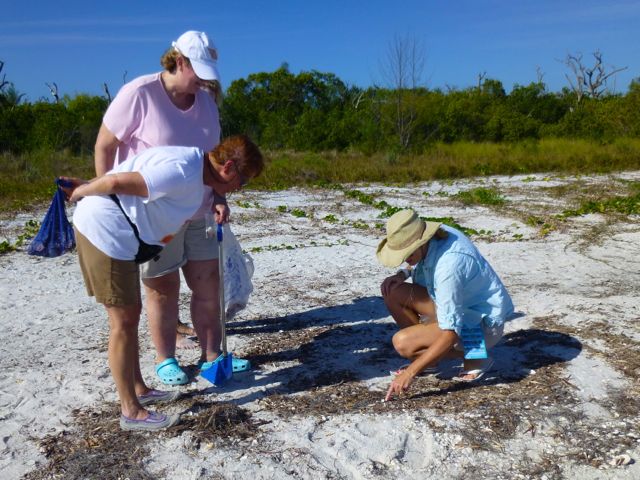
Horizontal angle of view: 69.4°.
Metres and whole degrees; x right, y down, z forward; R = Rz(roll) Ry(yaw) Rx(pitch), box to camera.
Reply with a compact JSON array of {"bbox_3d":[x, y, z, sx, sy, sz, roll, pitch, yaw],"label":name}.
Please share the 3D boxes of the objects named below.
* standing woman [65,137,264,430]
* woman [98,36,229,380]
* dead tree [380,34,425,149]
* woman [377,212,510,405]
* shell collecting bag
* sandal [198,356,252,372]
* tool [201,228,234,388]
[{"bbox_3d":[-0.620,0.187,1.981,0.760,1.220,0.500,-2,15,-7],"label":"standing woman"},{"bbox_3d":[-0.665,-0.075,2.192,0.430,1.620,0.540,12,19,38],"label":"woman"},{"bbox_3d":[3.130,-5.370,17.202,1.650,4.300,1.500,0,15,0],"label":"dead tree"},{"bbox_3d":[0.635,0.250,2.411,0.690,0.880,0.560,-6,16,-21],"label":"woman"},{"bbox_3d":[-1.100,-0.101,1.916,0.190,0.310,0.140,-8,17,-29],"label":"shell collecting bag"},{"bbox_3d":[-0.505,0.635,2.480,0.260,0.100,0.105,0,15,-2],"label":"sandal"},{"bbox_3d":[-0.485,0.305,2.260,0.150,0.850,0.130,11,18,35],"label":"tool"}]

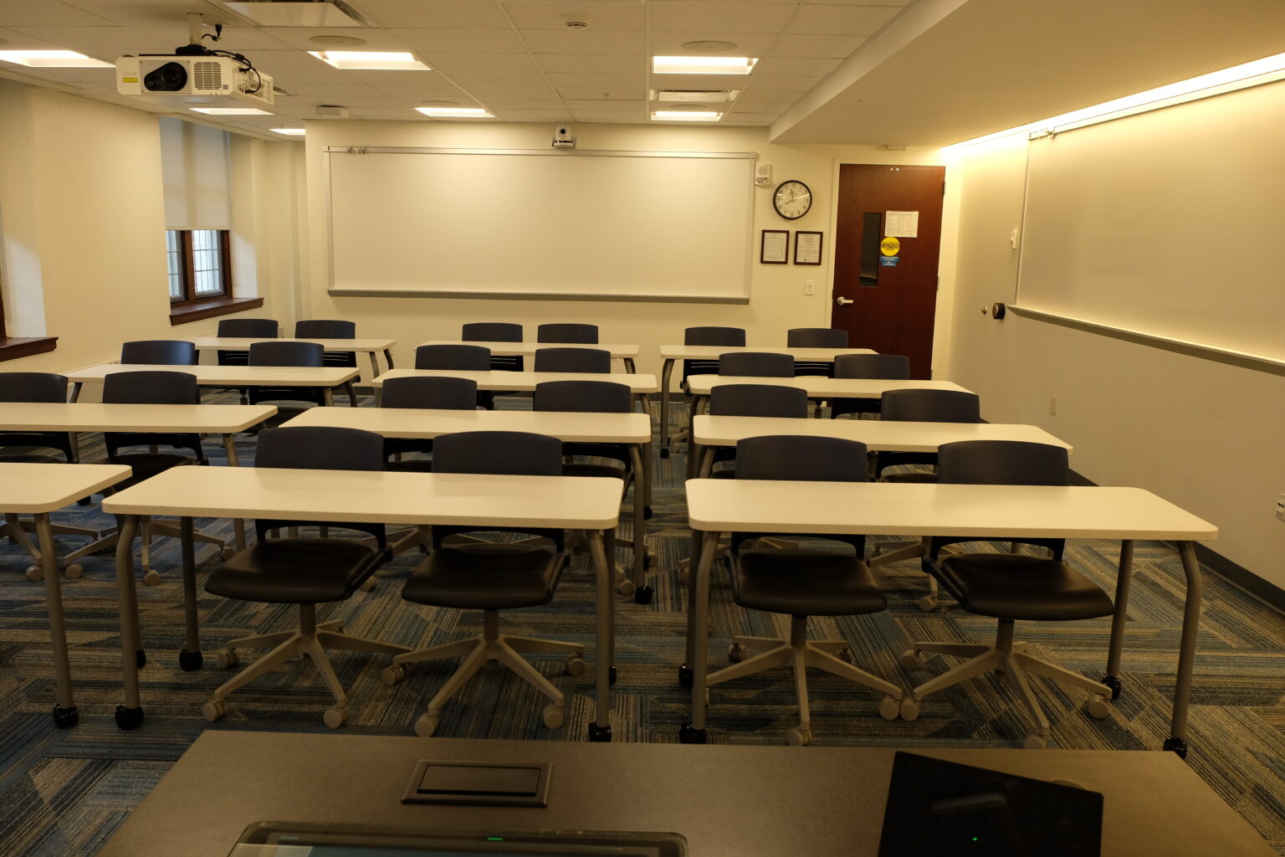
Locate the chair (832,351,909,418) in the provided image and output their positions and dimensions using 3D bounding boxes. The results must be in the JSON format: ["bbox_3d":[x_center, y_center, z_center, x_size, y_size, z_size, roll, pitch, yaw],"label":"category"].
[{"bbox_3d":[1.356,0.021,5.562,0.640,0.850,0.620,1,12,0],"label":"chair"}]

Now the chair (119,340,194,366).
[{"bbox_3d":[-2.905,-0.063,5.557,0.640,0.850,0.620,3,12,7],"label":"chair"}]

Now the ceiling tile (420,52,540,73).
[{"bbox_3d":[-0.875,-2.027,5.303,0.605,0.020,0.605,1,12,0],"label":"ceiling tile"}]

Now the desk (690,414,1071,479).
[{"bbox_3d":[0.968,0.371,4.119,1.516,0.728,0.485,2,12,2],"label":"desk"}]

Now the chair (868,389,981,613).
[{"bbox_3d":[1.282,0.287,4.285,0.660,0.855,0.660,2,12,5],"label":"chair"}]

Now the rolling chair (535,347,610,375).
[{"bbox_3d":[-0.420,-0.010,5.575,0.660,0.855,0.660,1,12,0],"label":"rolling chair"}]

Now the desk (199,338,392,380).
[{"bbox_3d":[-2.512,-0.231,6.698,1.516,0.728,0.485,0,12,-4],"label":"desk"}]

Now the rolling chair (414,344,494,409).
[{"bbox_3d":[-1.155,-0.039,5.609,0.640,0.850,0.620,2,12,4],"label":"rolling chair"}]

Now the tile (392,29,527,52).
[{"bbox_3d":[-0.888,-1.904,4.740,0.610,0.020,0.610,1,12,0],"label":"tile"}]

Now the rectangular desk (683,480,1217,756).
[{"bbox_3d":[0.896,0.592,3.076,1.524,0.730,0.490,1,12,1],"label":"rectangular desk"}]

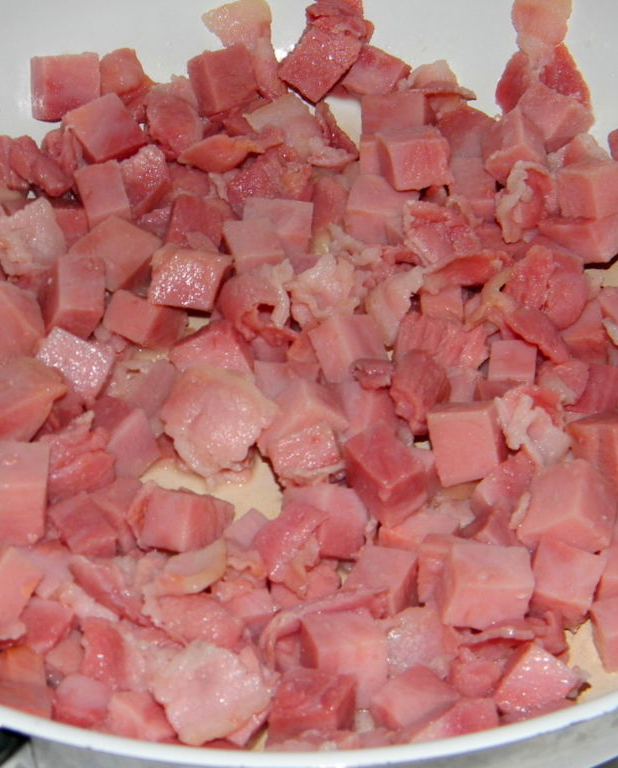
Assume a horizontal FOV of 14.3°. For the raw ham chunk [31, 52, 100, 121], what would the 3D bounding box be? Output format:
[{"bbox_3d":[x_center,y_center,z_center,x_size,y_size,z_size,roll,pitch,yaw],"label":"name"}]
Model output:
[{"bbox_3d":[-0.062,-0.075,0.623,0.014,0.016,0.015,-5,8,-17],"label":"raw ham chunk"}]

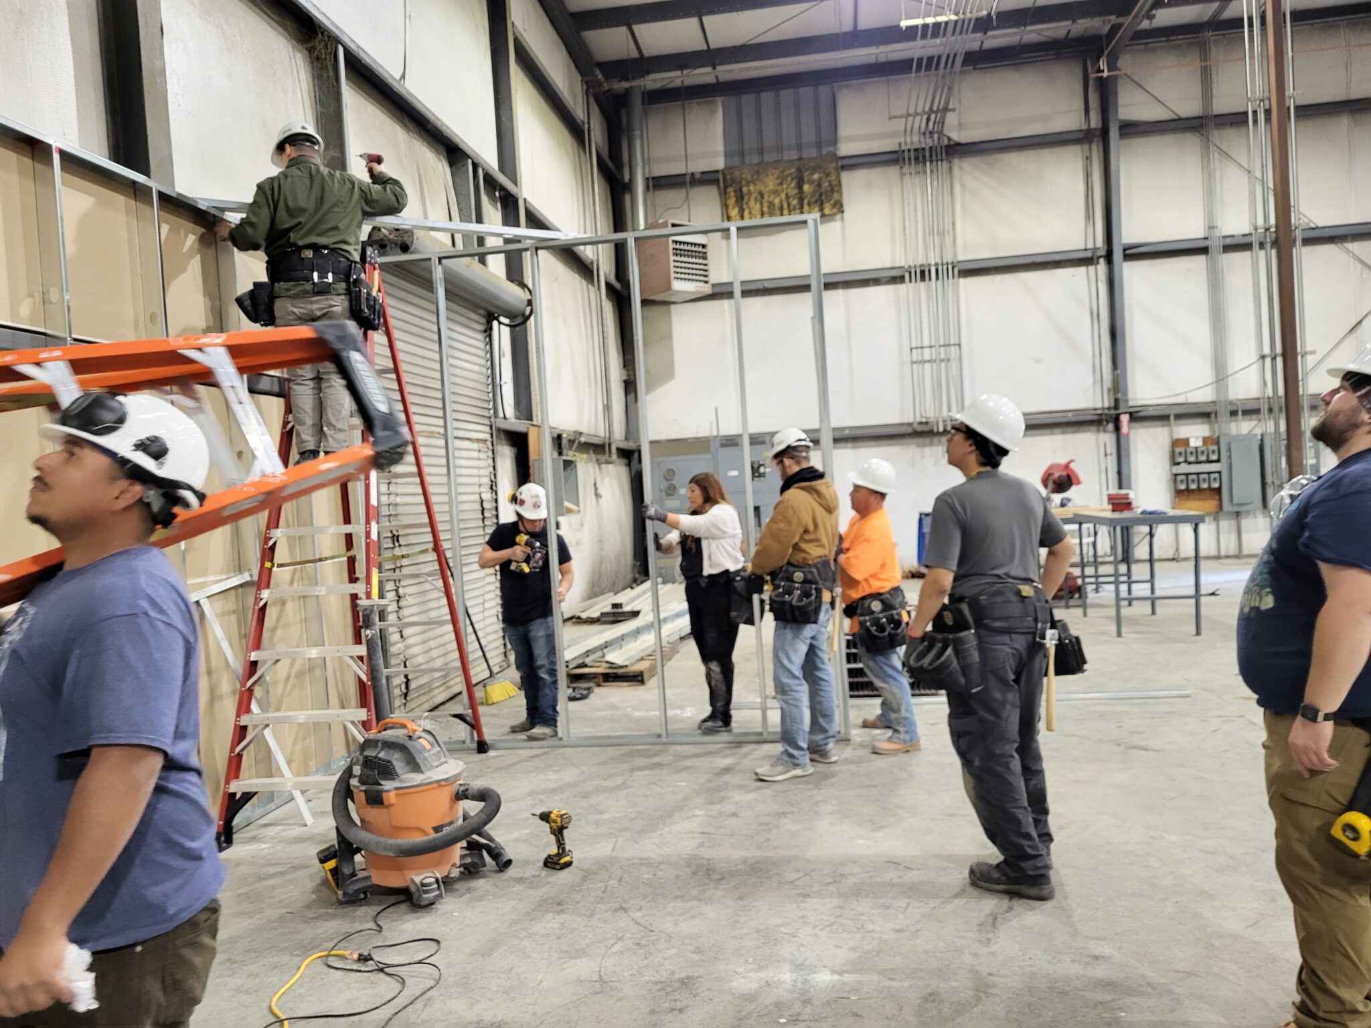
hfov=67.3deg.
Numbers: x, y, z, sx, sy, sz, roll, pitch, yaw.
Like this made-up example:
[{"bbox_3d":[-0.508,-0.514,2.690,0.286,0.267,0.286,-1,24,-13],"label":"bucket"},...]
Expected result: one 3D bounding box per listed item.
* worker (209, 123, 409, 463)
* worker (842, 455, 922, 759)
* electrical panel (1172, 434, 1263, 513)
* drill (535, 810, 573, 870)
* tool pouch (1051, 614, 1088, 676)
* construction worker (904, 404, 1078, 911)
[{"bbox_3d":[-1.815,-1.100,5.186,0.900,1.710,0.550,-4,2,-11],"label":"worker"},{"bbox_3d":[1.099,0.486,5.877,0.500,1.615,0.560,-3,2,10],"label":"worker"},{"bbox_3d":[7.461,-0.560,14.412,1.170,1.120,0.200,-3,2,8],"label":"electrical panel"},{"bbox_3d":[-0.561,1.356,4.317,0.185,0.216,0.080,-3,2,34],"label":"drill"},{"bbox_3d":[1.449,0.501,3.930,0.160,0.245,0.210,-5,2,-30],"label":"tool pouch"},{"bbox_3d":[1.173,0.456,3.825,0.630,1.785,0.480,-5,2,-38],"label":"construction worker"}]

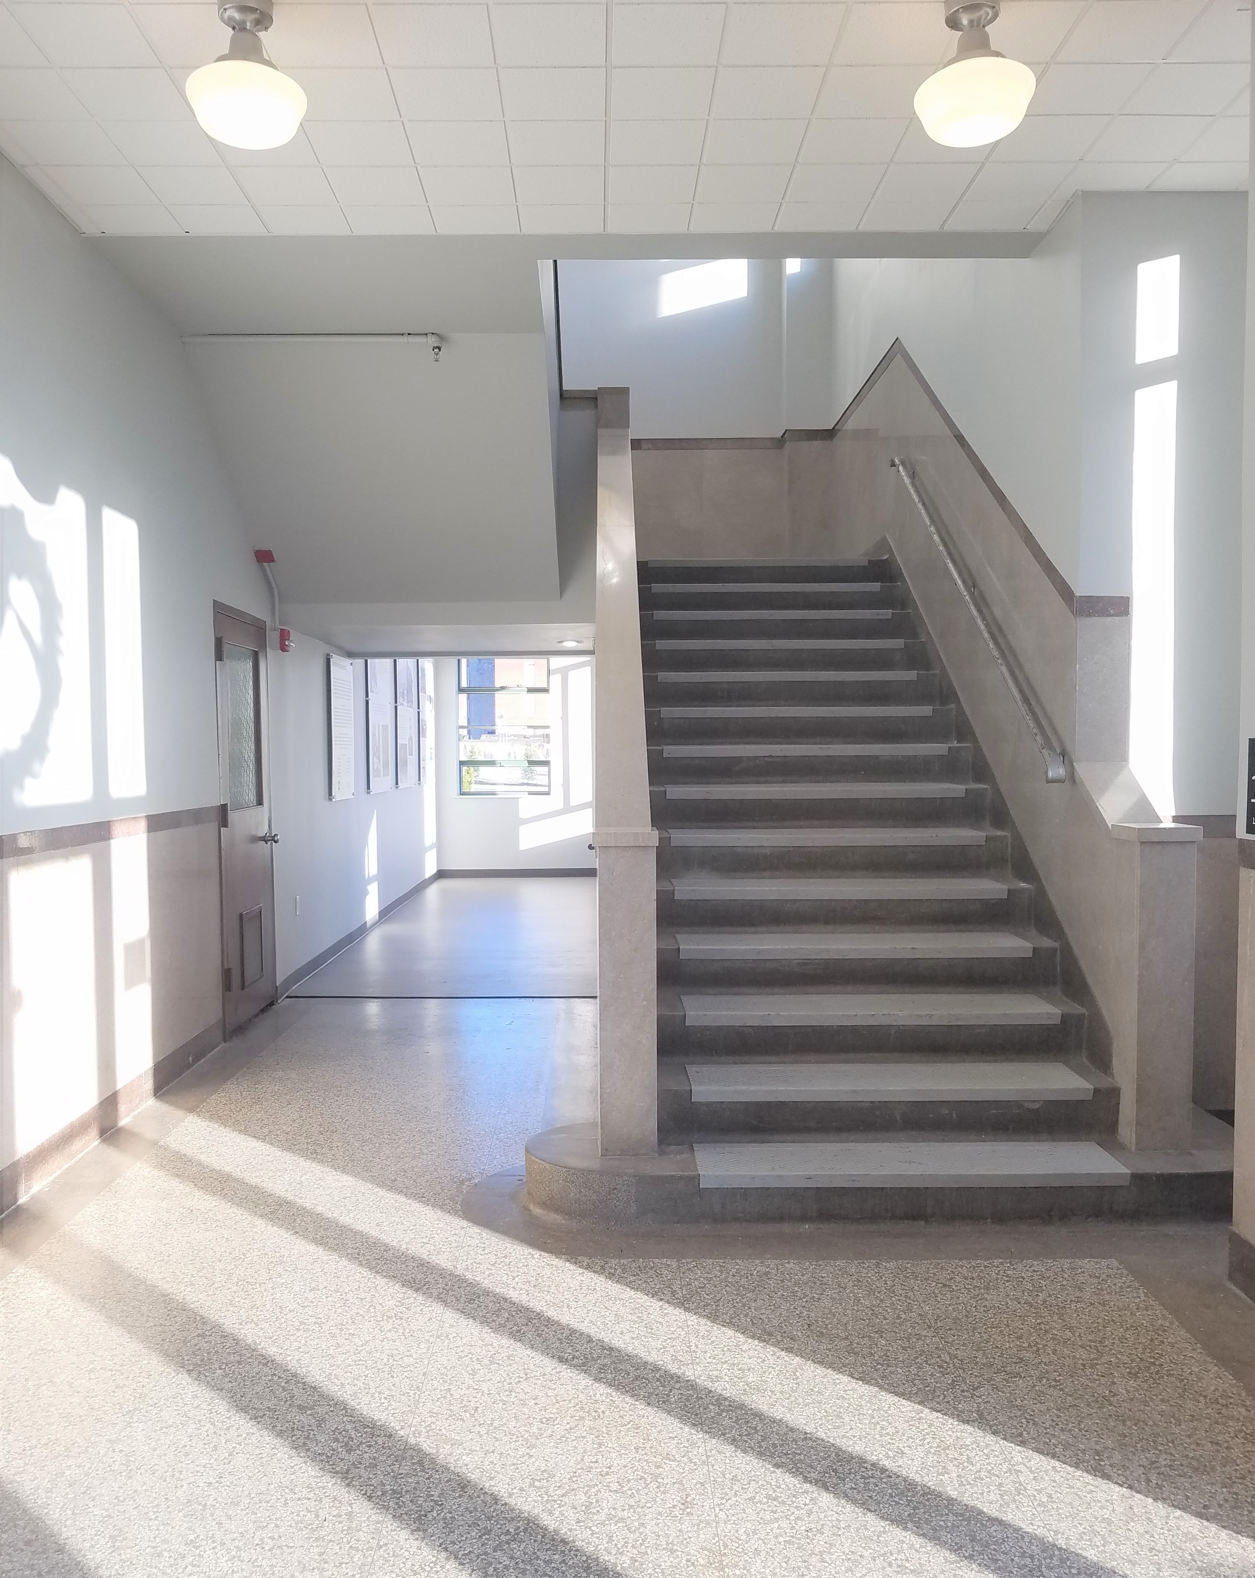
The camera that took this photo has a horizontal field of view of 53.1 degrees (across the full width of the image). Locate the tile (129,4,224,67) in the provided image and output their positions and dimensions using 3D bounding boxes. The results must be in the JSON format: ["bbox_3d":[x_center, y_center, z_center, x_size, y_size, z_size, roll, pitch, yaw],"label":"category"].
[{"bbox_3d":[-1.131,-2.020,3.365,0.305,0.020,0.305,-1,2,-1],"label":"tile"}]

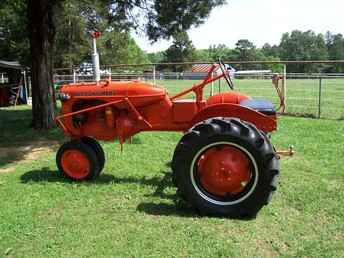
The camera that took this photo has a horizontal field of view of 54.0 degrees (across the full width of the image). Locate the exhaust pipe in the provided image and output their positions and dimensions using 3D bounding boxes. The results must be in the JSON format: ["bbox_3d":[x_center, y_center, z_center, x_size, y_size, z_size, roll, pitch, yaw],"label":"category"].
[{"bbox_3d":[-0.979,-0.934,4.405,0.095,0.663,0.090,1,10,10],"label":"exhaust pipe"}]

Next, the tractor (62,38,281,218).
[{"bbox_3d":[-0.082,-0.211,4.393,3.060,2.030,1.790,3,11,10],"label":"tractor"}]

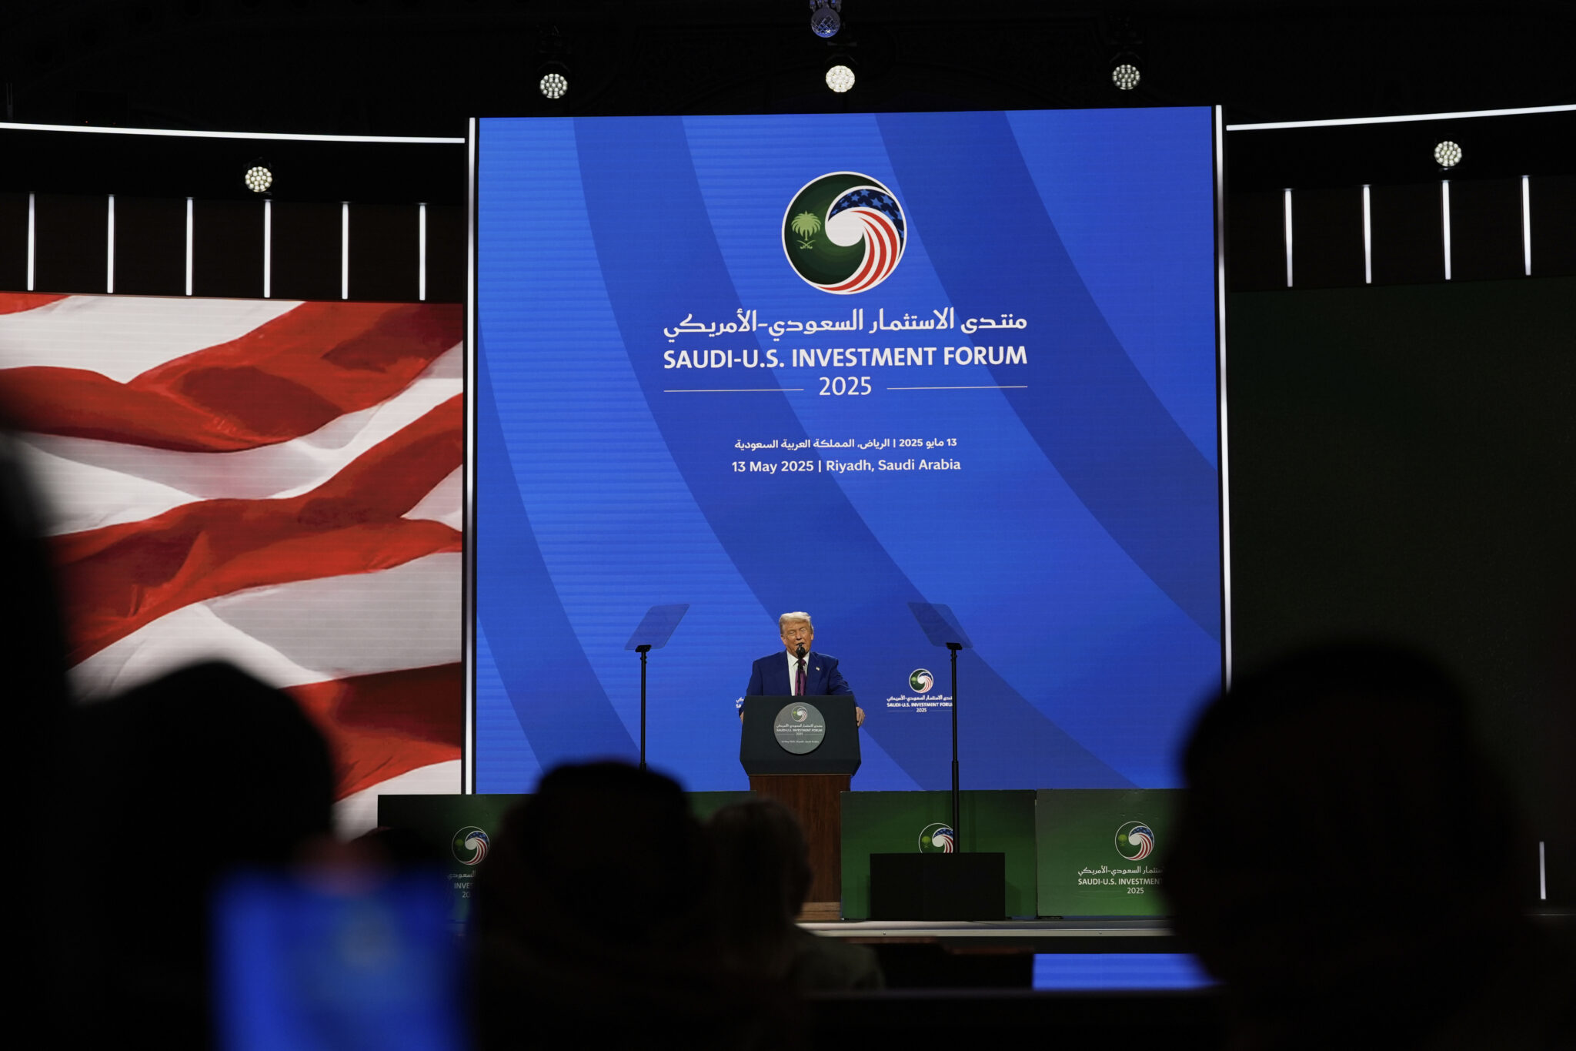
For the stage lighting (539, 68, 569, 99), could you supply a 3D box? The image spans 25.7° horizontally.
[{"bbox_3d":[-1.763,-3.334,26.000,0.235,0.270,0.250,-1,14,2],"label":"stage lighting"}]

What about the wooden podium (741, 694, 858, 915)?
[{"bbox_3d":[0.080,1.731,21.500,0.740,1.330,0.620,-1,-6,2],"label":"wooden podium"}]

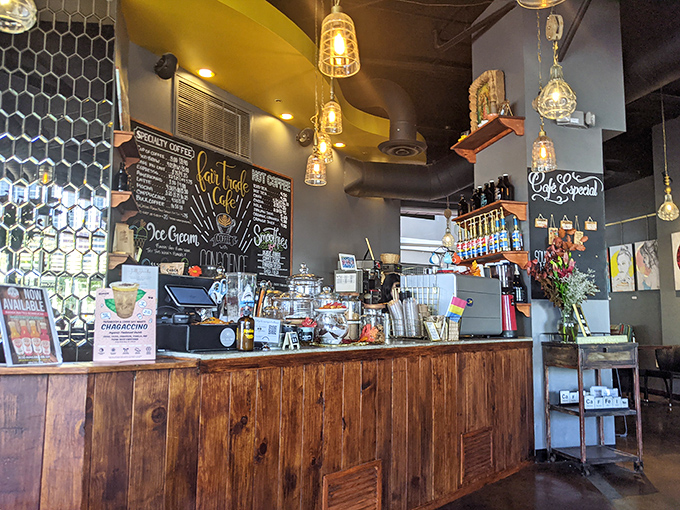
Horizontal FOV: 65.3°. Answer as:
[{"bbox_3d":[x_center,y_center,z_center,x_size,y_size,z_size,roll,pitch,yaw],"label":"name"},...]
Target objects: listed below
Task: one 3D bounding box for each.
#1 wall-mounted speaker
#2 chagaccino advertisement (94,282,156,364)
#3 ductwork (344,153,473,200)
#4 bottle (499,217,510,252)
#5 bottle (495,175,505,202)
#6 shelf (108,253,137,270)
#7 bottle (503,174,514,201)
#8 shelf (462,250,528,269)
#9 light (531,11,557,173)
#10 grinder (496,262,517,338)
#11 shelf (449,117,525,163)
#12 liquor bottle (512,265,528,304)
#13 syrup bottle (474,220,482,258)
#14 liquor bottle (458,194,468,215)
[{"bbox_3d":[-1.598,-1.736,4.885,0.200,0.235,0.220,17,-5,5],"label":"wall-mounted speaker"},{"bbox_3d":[-0.777,0.250,1.944,0.214,0.283,0.050,2,-13,-16],"label":"chagaccino advertisement"},{"bbox_3d":[1.242,-1.316,8.805,2.184,0.620,1.500,2,-7,-13],"label":"ductwork"},{"bbox_3d":[1.357,-0.176,4.352,0.080,0.310,0.080,-4,-8,35],"label":"bottle"},{"bbox_3d":[1.335,-0.536,4.404,0.095,0.234,0.095,4,-7,-25],"label":"bottle"},{"bbox_3d":[-2.040,0.097,5.041,0.180,0.142,0.680,2,-7,-13],"label":"shelf"},{"bbox_3d":[1.396,-0.551,4.434,0.105,0.250,0.105,2,-7,-13],"label":"bottle"},{"bbox_3d":[1.406,0.095,5.031,0.264,0.148,0.900,2,-7,-15],"label":"shelf"},{"bbox_3d":[1.360,-1.114,3.570,0.170,1.131,0.170,-2,-7,21],"label":"light"},{"bbox_3d":[1.360,0.373,4.400,0.280,0.630,0.180,-6,-9,44],"label":"grinder"},{"bbox_3d":[1.330,-1.028,4.854,0.236,0.157,0.912,2,-7,-13],"label":"shelf"},{"bbox_3d":[1.570,0.252,4.616,0.122,0.345,0.122,-2,-7,24],"label":"liquor bottle"},{"bbox_3d":[1.226,-0.144,4.729,0.078,0.347,0.078,4,-7,-25],"label":"syrup bottle"},{"bbox_3d":[1.266,-0.503,5.438,0.088,0.250,0.088,1,-7,0],"label":"liquor bottle"}]

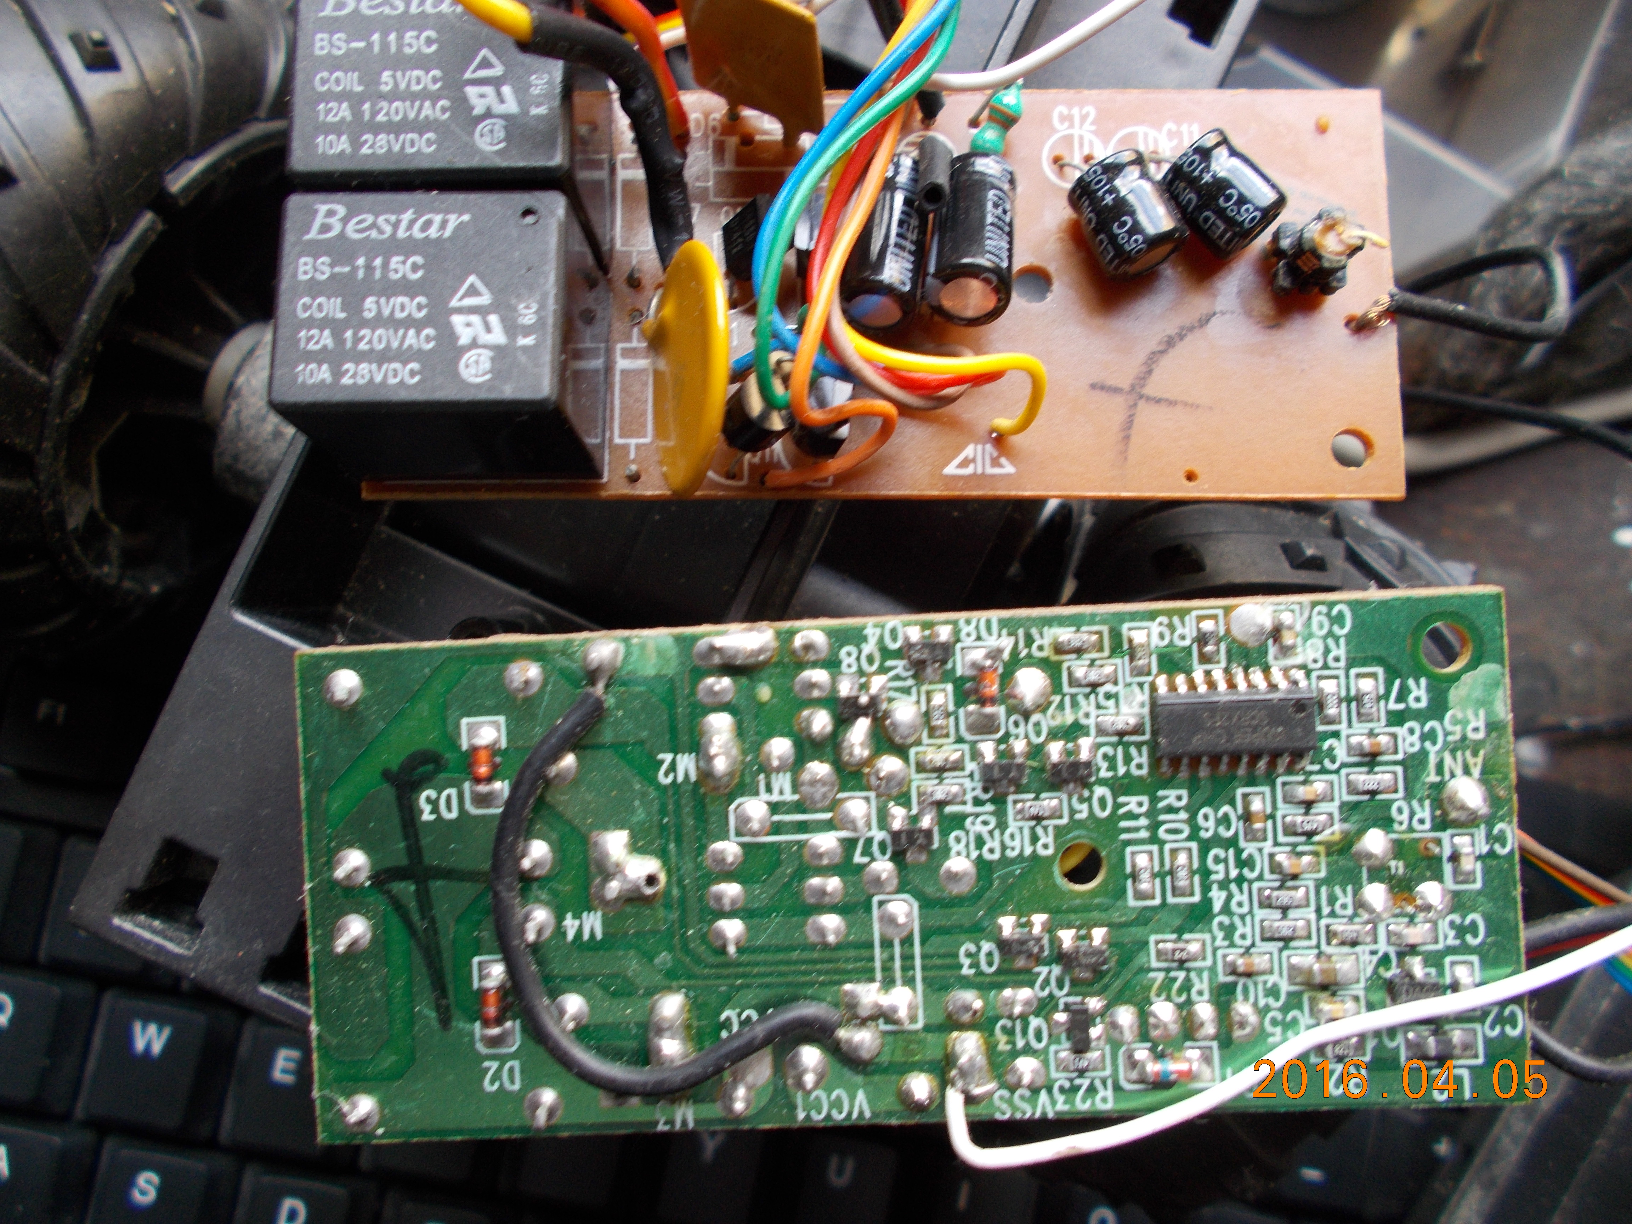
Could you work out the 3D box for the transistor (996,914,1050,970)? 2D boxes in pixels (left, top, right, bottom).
[{"bbox_3d":[0.013,0.021,0.078,0.003,0.001,0.003,-3,90,2],"label":"transistor"}]

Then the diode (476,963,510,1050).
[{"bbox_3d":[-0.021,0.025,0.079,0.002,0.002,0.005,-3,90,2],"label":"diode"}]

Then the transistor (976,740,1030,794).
[{"bbox_3d":[0.012,0.010,0.078,0.003,0.001,0.003,-3,90,2],"label":"transistor"}]

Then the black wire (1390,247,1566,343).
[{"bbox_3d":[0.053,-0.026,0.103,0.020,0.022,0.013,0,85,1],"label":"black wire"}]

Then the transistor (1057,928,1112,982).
[{"bbox_3d":[0.017,0.022,0.078,0.003,0.001,0.003,-3,90,2],"label":"transistor"}]

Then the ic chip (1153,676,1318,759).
[{"bbox_3d":[0.026,0.007,0.077,0.010,0.002,0.006,-3,90,2],"label":"ic chip"}]

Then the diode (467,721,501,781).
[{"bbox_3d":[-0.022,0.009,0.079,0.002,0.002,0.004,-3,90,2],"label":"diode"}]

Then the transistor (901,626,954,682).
[{"bbox_3d":[0.007,0.003,0.078,0.003,0.001,0.003,-3,90,2],"label":"transistor"}]

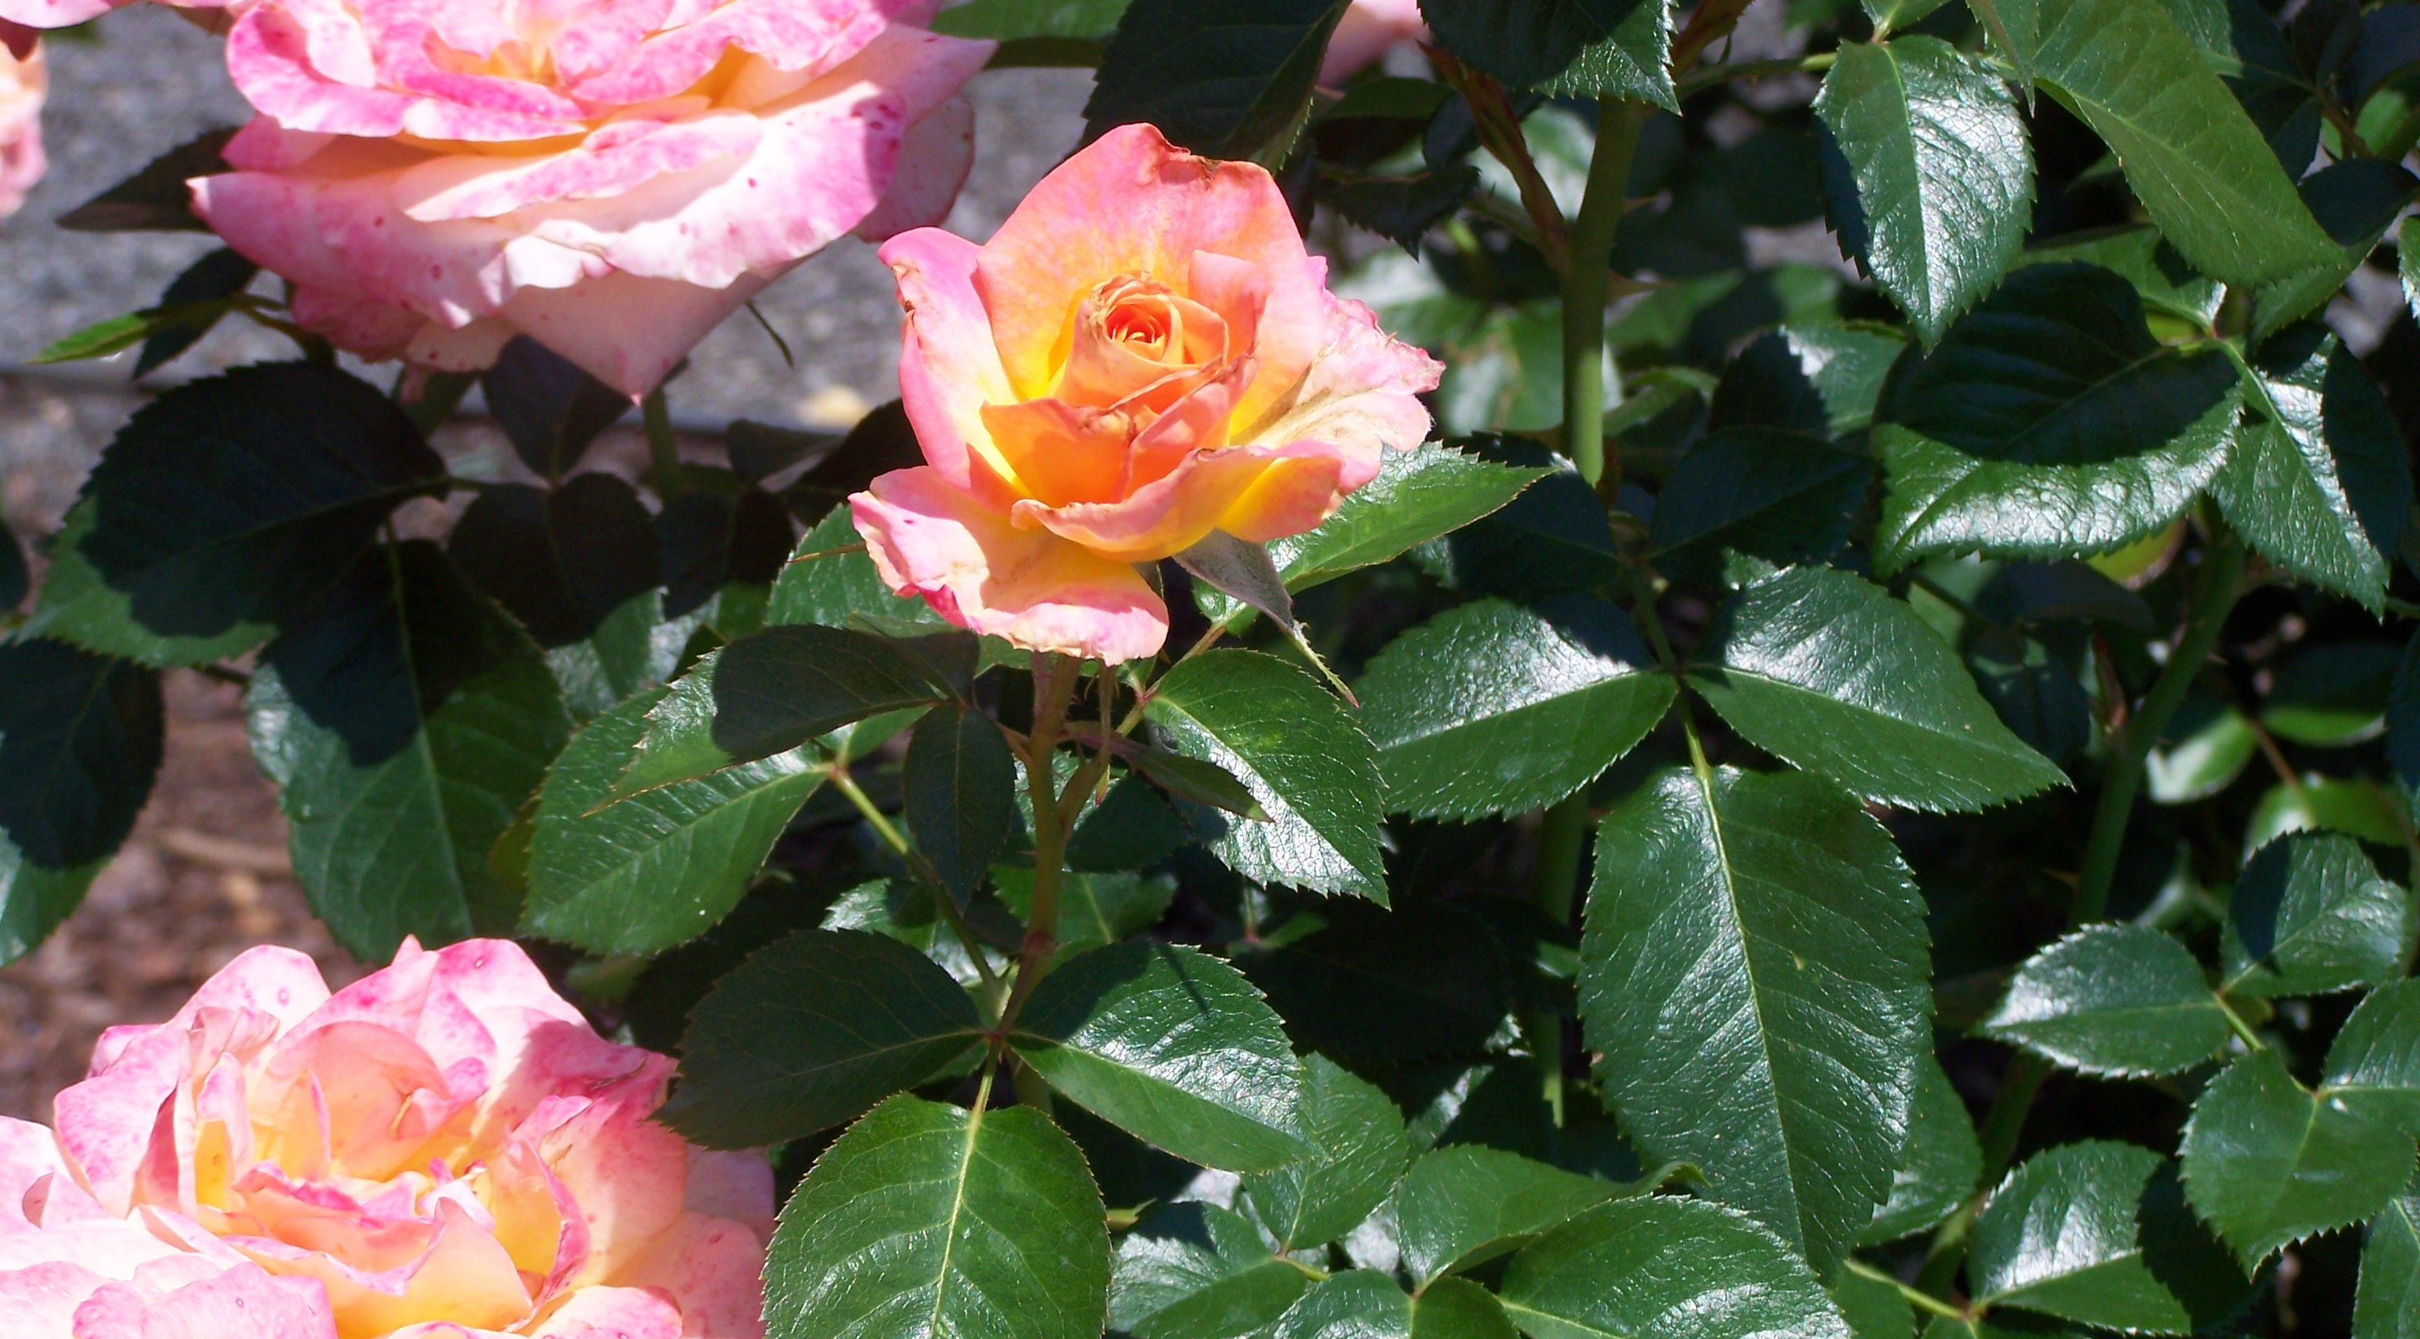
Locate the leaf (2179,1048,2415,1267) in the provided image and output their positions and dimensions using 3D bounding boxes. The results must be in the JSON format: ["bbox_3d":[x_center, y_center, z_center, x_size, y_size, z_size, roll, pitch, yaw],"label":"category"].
[{"bbox_3d":[0.185,0.086,1.251,0.038,0.011,0.046,16,53,12],"label":"leaf"}]

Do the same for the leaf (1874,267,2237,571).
[{"bbox_3d":[0.128,-0.038,1.110,0.064,0.016,0.042,-37,61,-24],"label":"leaf"}]

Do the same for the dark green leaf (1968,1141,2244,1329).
[{"bbox_3d":[0.153,0.099,1.262,0.052,0.010,0.039,-17,66,-14],"label":"dark green leaf"}]

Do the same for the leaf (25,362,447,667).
[{"bbox_3d":[-0.147,-0.023,1.110,0.068,0.014,0.043,-20,60,-5],"label":"leaf"}]

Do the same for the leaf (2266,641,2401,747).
[{"bbox_3d":[0.217,0.004,1.422,0.031,0.009,0.022,-10,61,-13],"label":"leaf"}]

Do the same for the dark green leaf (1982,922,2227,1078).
[{"bbox_3d":[0.132,0.048,1.080,0.037,0.009,0.025,-5,60,0],"label":"dark green leaf"}]

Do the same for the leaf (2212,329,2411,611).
[{"bbox_3d":[0.161,-0.028,1.070,0.031,0.010,0.048,-21,67,-16],"label":"leaf"}]

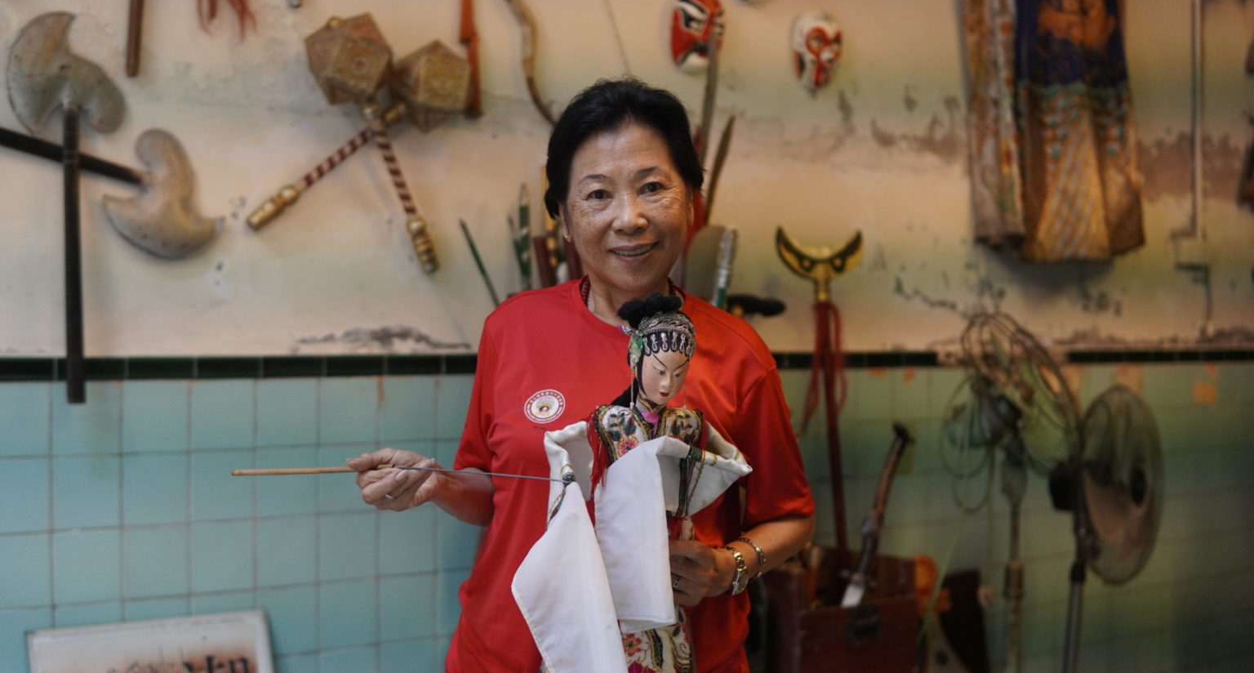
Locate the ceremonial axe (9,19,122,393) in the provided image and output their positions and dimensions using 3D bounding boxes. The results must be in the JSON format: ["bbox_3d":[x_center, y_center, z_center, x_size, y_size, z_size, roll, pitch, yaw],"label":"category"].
[{"bbox_3d":[-1.137,-0.264,3.200,0.230,0.790,0.065,-1,-2,-35],"label":"ceremonial axe"}]

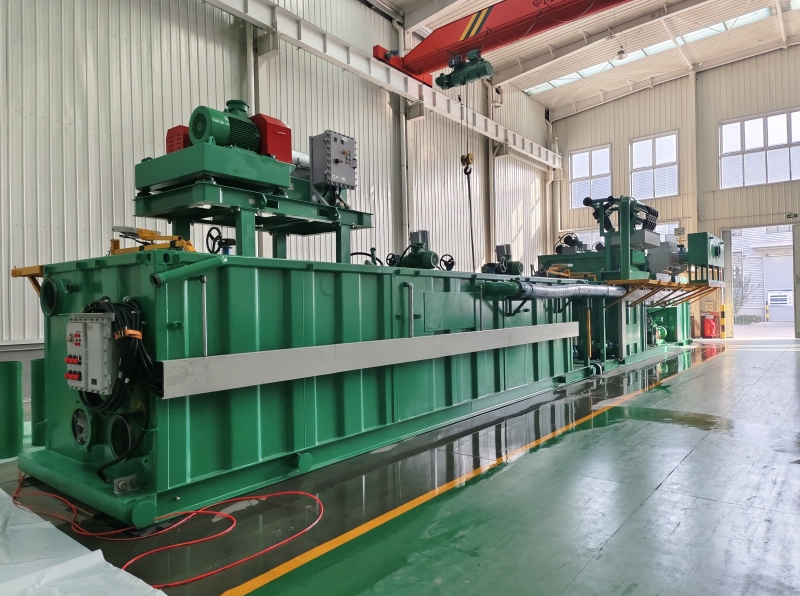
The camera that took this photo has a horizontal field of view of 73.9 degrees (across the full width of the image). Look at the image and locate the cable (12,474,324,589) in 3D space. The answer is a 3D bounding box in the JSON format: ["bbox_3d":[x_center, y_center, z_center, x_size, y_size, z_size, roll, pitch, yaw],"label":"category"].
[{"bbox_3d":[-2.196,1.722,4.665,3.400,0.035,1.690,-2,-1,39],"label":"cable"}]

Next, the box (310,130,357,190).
[{"bbox_3d":[-0.815,-1.692,6.645,0.383,0.636,0.424,-2,-1,39],"label":"box"}]

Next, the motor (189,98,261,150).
[{"bbox_3d":[-1.767,-1.736,5.450,0.407,0.559,0.627,-2,-1,39],"label":"motor"}]

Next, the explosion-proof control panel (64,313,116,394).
[{"bbox_3d":[-2.409,0.437,4.297,0.774,0.613,0.277,-2,-1,39],"label":"explosion-proof control panel"}]

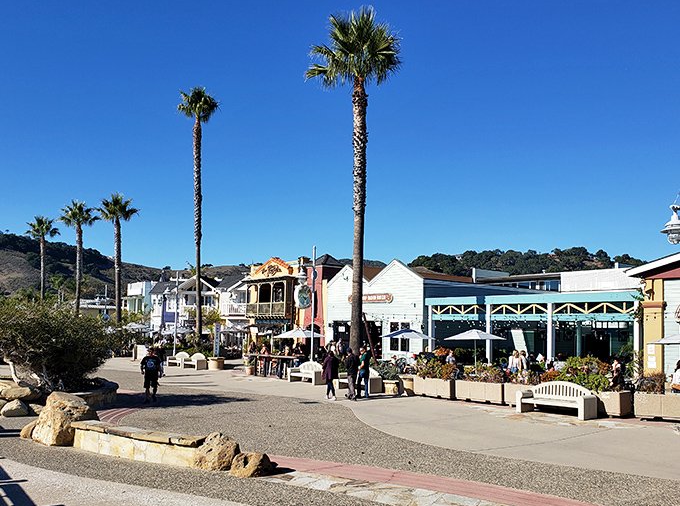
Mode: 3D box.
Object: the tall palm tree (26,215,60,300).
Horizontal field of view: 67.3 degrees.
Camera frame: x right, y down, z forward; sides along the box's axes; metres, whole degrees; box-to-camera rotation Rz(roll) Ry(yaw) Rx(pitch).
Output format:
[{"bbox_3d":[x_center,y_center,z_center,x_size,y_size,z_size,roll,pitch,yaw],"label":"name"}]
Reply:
[{"bbox_3d":[-39.116,3.626,66.657,4.370,16.760,4.370,5,-8,-30],"label":"tall palm tree"}]

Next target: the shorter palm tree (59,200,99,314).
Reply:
[{"bbox_3d":[-24.066,2.439,47.000,3.900,14.700,3.900,5,-9,-27],"label":"shorter palm tree"}]

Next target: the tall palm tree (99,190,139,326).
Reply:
[{"bbox_3d":[-19.519,1.780,44.405,3.430,14.100,3.430,4,-7,-24],"label":"tall palm tree"}]

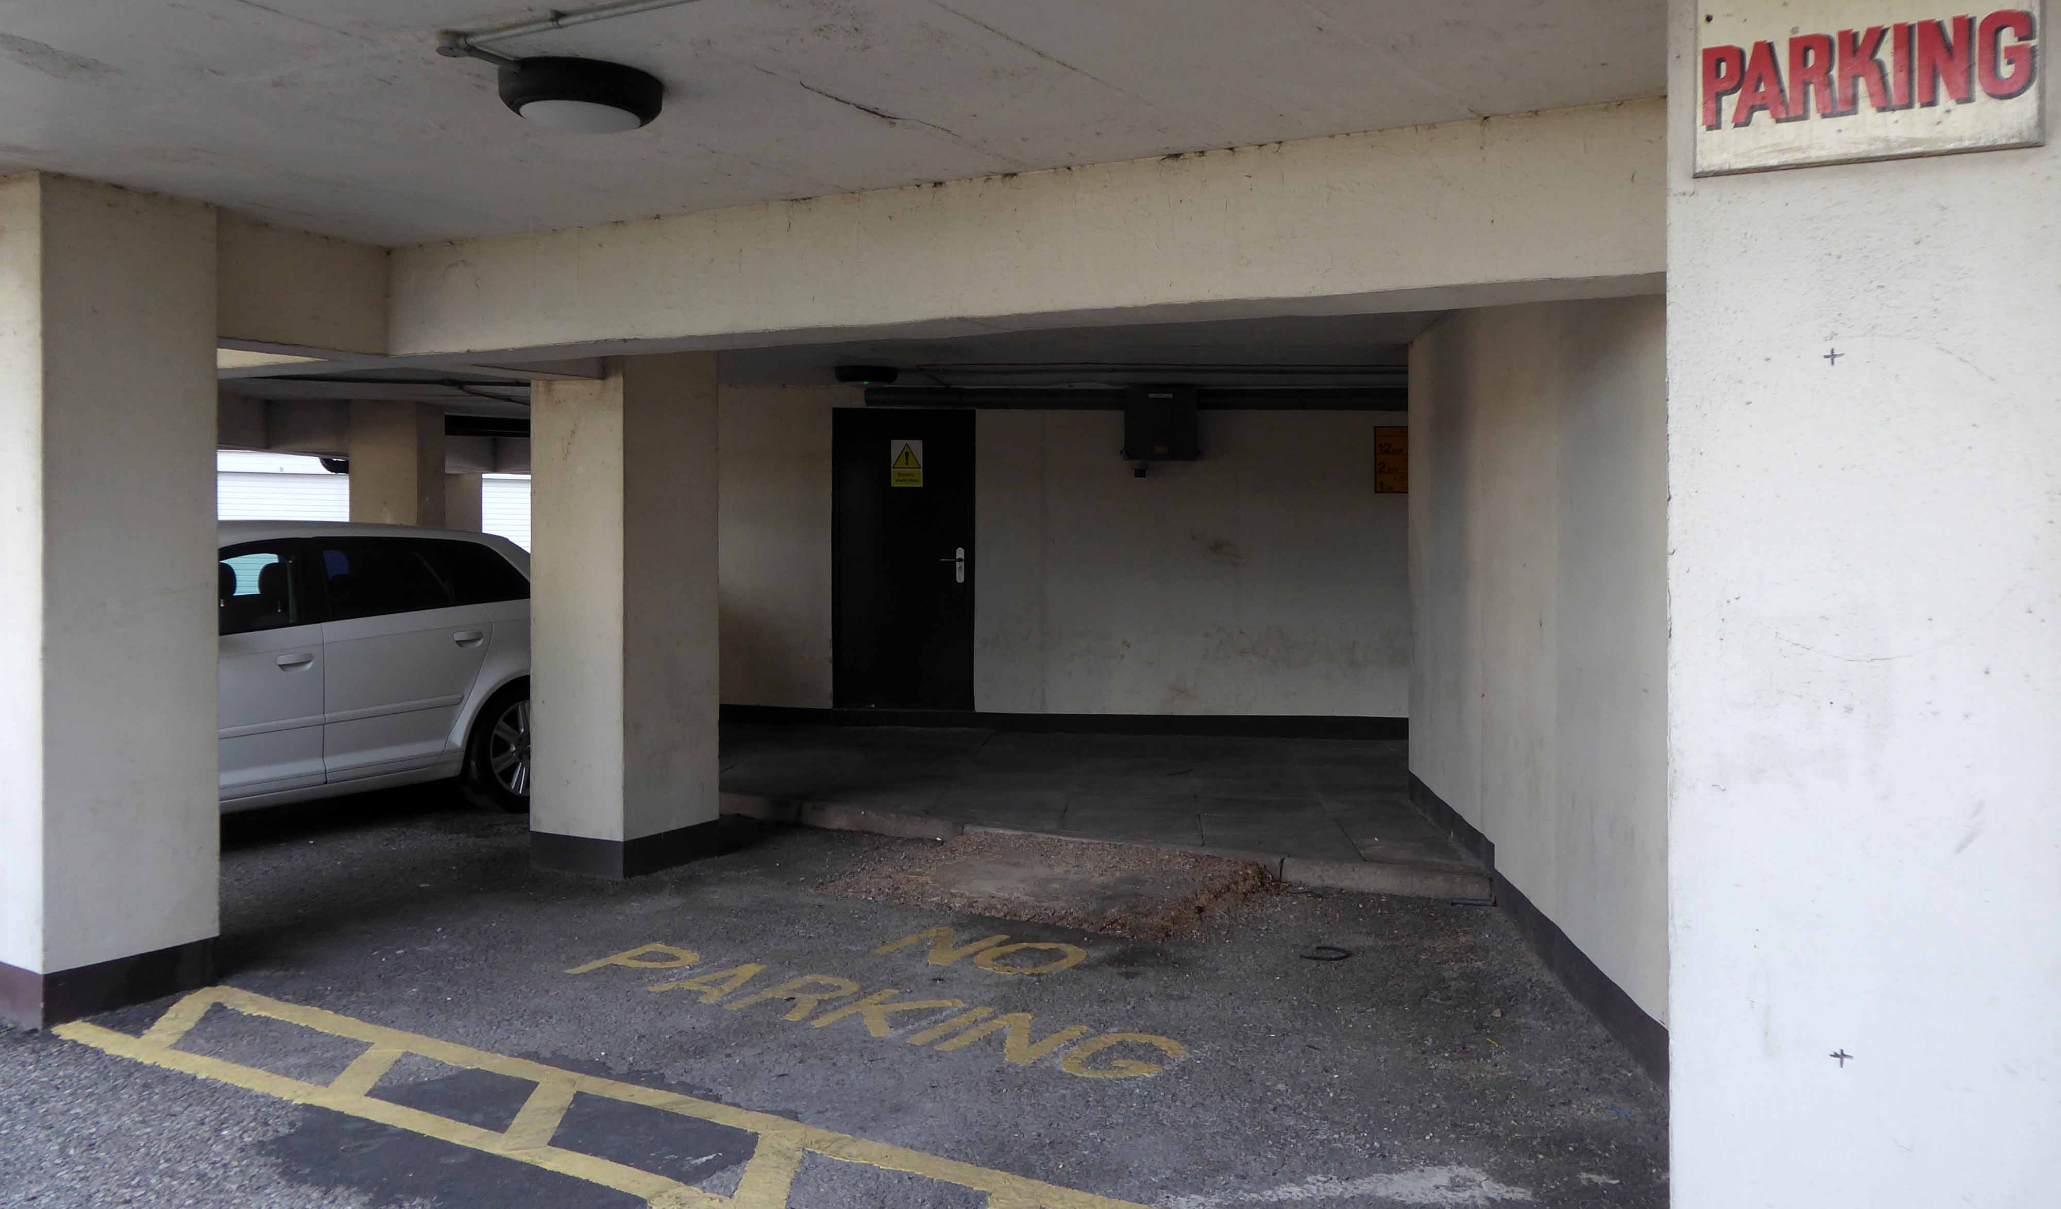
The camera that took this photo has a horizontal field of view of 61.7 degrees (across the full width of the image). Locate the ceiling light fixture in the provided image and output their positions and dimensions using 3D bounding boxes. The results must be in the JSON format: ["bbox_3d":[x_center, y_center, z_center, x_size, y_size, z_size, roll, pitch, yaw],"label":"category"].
[{"bbox_3d":[-0.954,-1.070,3.670,0.350,0.095,0.350,0,1,4],"label":"ceiling light fixture"}]

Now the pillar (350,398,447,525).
[{"bbox_3d":[-5.010,-0.410,13.670,0.530,2.360,0.540,0,1,4],"label":"pillar"}]

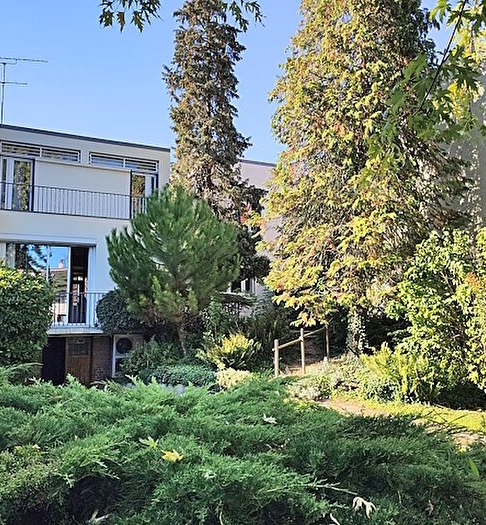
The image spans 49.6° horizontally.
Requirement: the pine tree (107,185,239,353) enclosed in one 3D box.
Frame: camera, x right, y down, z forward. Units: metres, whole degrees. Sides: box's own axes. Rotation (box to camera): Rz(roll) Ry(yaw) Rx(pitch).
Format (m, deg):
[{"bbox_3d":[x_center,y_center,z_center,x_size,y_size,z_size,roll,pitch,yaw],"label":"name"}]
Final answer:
[{"bbox_3d":[-1.718,0.223,13.000,3.100,4.173,3.007,-1,-6,0],"label":"pine tree"}]

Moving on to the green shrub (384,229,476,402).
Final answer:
[{"bbox_3d":[3.370,0.958,9.500,1.579,3.049,1.579,-1,-6,0],"label":"green shrub"}]

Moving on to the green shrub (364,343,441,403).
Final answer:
[{"bbox_3d":[2.734,1.879,8.900,1.254,0.952,1.129,-1,-6,0],"label":"green shrub"}]

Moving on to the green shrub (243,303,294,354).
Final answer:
[{"bbox_3d":[0.611,1.606,12.600,1.138,1.255,1.081,-1,-6,0],"label":"green shrub"}]

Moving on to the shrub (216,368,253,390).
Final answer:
[{"bbox_3d":[-0.165,2.289,10.200,0.700,0.452,0.665,-1,-6,0],"label":"shrub"}]

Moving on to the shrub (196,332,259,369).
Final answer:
[{"bbox_3d":[-0.303,1.883,11.000,1.232,0.812,1.171,-1,-6,0],"label":"shrub"}]

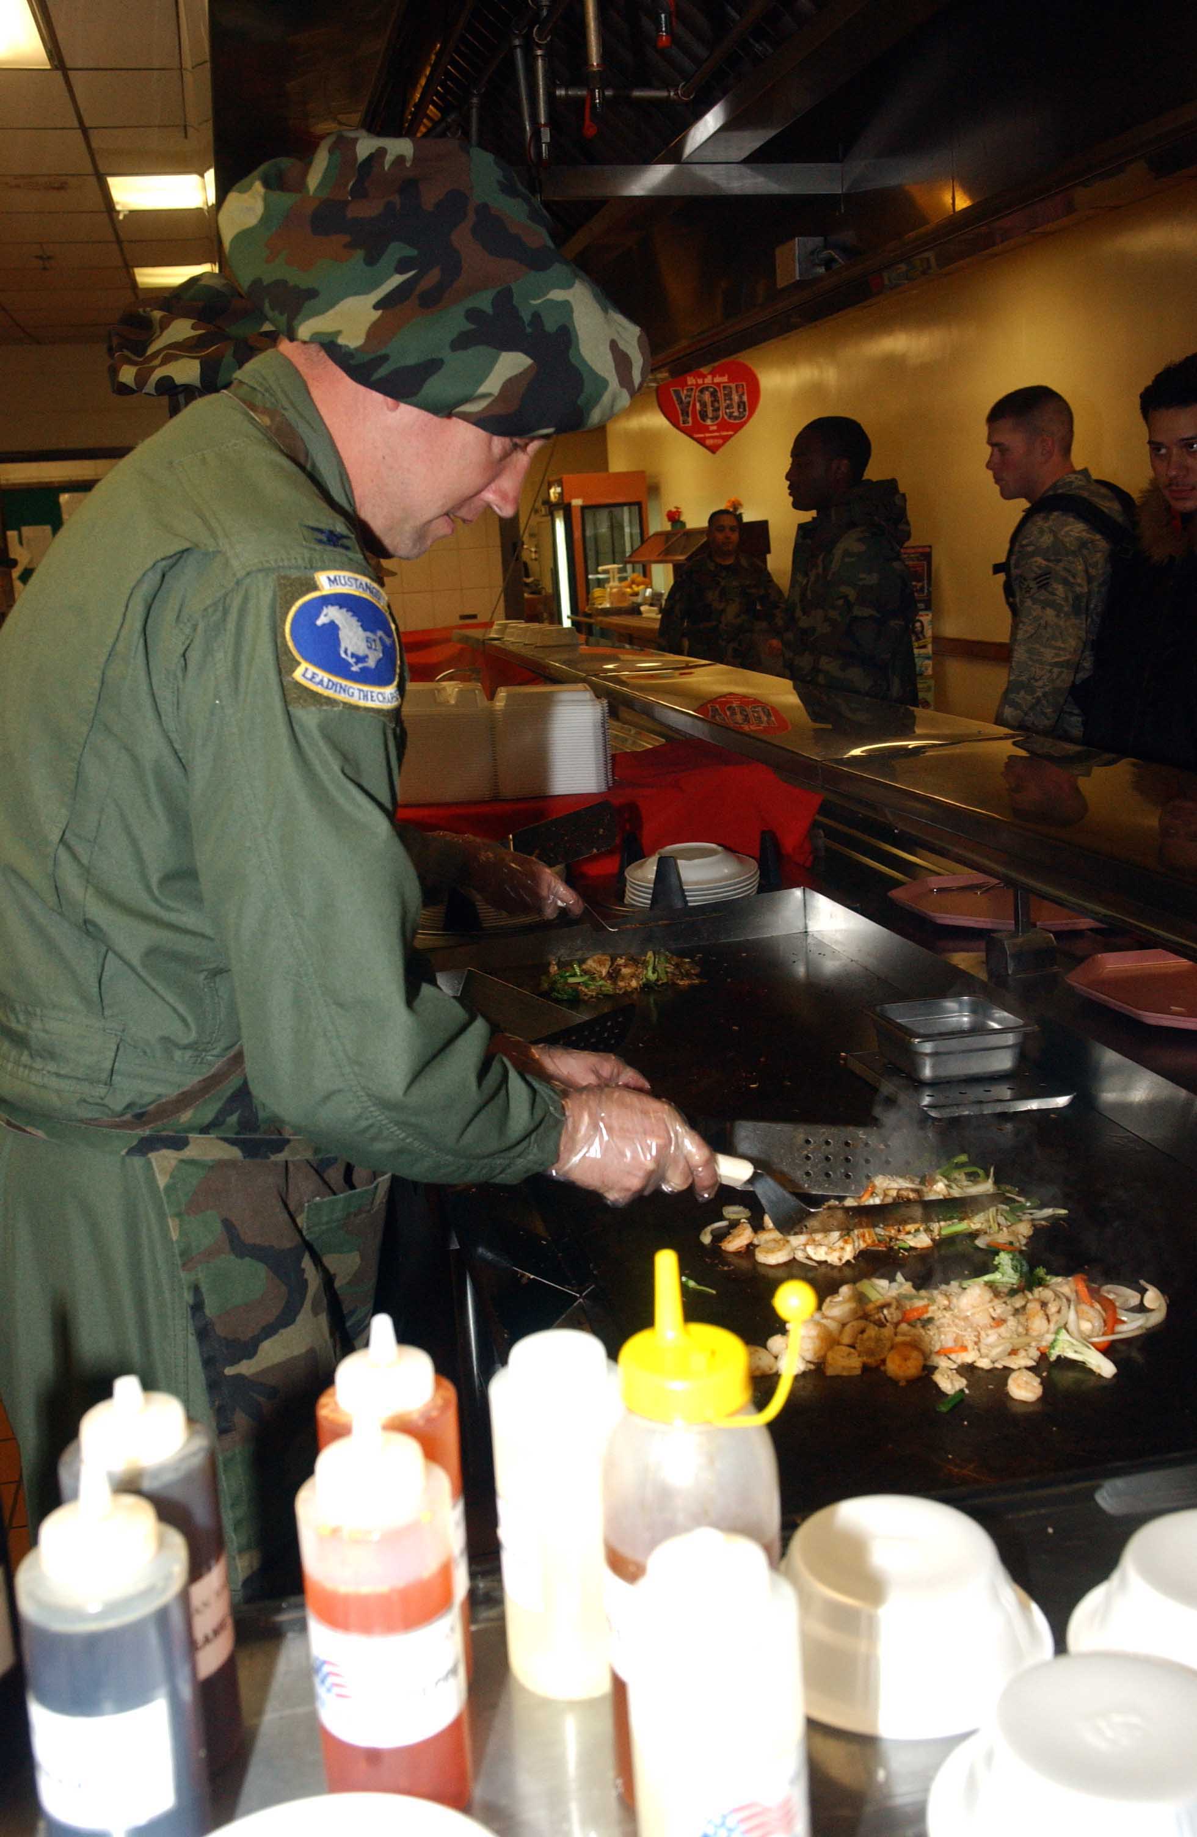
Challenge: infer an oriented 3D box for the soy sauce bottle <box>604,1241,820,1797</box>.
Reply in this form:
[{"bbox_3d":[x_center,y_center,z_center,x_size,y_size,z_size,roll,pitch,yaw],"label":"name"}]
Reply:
[{"bbox_3d":[0.047,0.242,0.705,0.088,0.224,0.071,-2,12,2],"label":"soy sauce bottle"}]

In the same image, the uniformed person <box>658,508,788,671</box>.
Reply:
[{"bbox_3d":[0.651,-1.170,8.574,0.600,1.680,0.360,-3,12,-2],"label":"uniformed person"}]

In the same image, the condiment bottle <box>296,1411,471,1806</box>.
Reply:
[{"bbox_3d":[-0.090,0.279,0.717,0.063,0.159,0.063,-5,12,-9],"label":"condiment bottle"}]

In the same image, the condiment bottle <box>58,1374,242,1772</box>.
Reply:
[{"bbox_3d":[-0.195,0.274,0.747,0.063,0.165,0.063,-6,13,-17],"label":"condiment bottle"}]

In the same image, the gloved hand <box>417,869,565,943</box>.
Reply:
[{"bbox_3d":[-0.120,-0.039,2.300,0.180,0.090,0.100,16,2,-28],"label":"gloved hand"}]

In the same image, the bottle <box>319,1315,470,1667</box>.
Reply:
[{"bbox_3d":[-0.094,0.260,0.793,0.063,0.166,0.063,-4,12,-8],"label":"bottle"}]

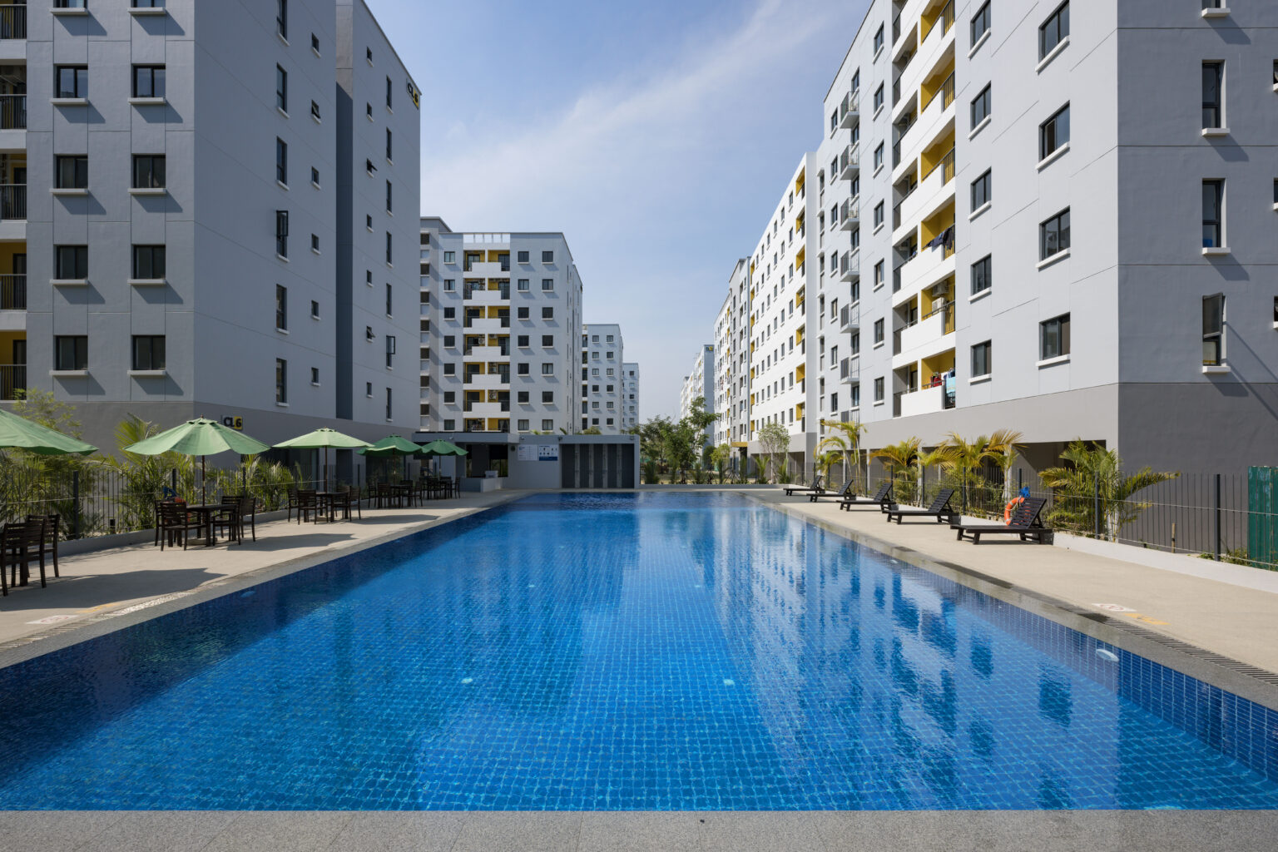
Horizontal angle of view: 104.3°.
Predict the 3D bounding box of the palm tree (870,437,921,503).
[{"bbox_3d":[9.211,1.663,17.800,1.700,2.500,1.650,0,-2,1],"label":"palm tree"}]

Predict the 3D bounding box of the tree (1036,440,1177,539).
[{"bbox_3d":[9.469,1.360,10.100,2.250,2.150,2.000,0,-2,1],"label":"tree"}]

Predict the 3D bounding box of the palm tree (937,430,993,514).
[{"bbox_3d":[9.477,1.447,14.400,1.700,2.500,1.650,0,-2,1],"label":"palm tree"}]

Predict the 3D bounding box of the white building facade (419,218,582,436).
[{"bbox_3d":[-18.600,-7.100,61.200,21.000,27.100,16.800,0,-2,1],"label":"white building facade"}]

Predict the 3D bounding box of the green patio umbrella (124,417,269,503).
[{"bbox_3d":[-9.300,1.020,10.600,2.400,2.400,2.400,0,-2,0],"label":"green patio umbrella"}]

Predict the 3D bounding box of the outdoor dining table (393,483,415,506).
[{"bbox_3d":[-8.821,2.564,18.100,0.880,0.770,0.880,0,-2,1],"label":"outdoor dining table"}]

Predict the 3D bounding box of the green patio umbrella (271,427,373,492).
[{"bbox_3d":[-9.081,1.379,14.300,2.500,2.600,2.500,0,-2,1],"label":"green patio umbrella"}]

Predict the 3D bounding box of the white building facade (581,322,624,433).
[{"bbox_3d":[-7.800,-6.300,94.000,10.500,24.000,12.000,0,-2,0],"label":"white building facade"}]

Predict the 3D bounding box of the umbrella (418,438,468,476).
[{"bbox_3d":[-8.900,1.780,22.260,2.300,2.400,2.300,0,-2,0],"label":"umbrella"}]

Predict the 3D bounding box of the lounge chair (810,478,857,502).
[{"bbox_3d":[7.950,2.640,20.400,1.850,0.900,0.650,0,-2,0],"label":"lounge chair"}]

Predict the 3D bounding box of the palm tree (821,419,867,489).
[{"bbox_3d":[9.044,1.408,21.900,1.950,3.400,1.800,0,-2,1],"label":"palm tree"}]

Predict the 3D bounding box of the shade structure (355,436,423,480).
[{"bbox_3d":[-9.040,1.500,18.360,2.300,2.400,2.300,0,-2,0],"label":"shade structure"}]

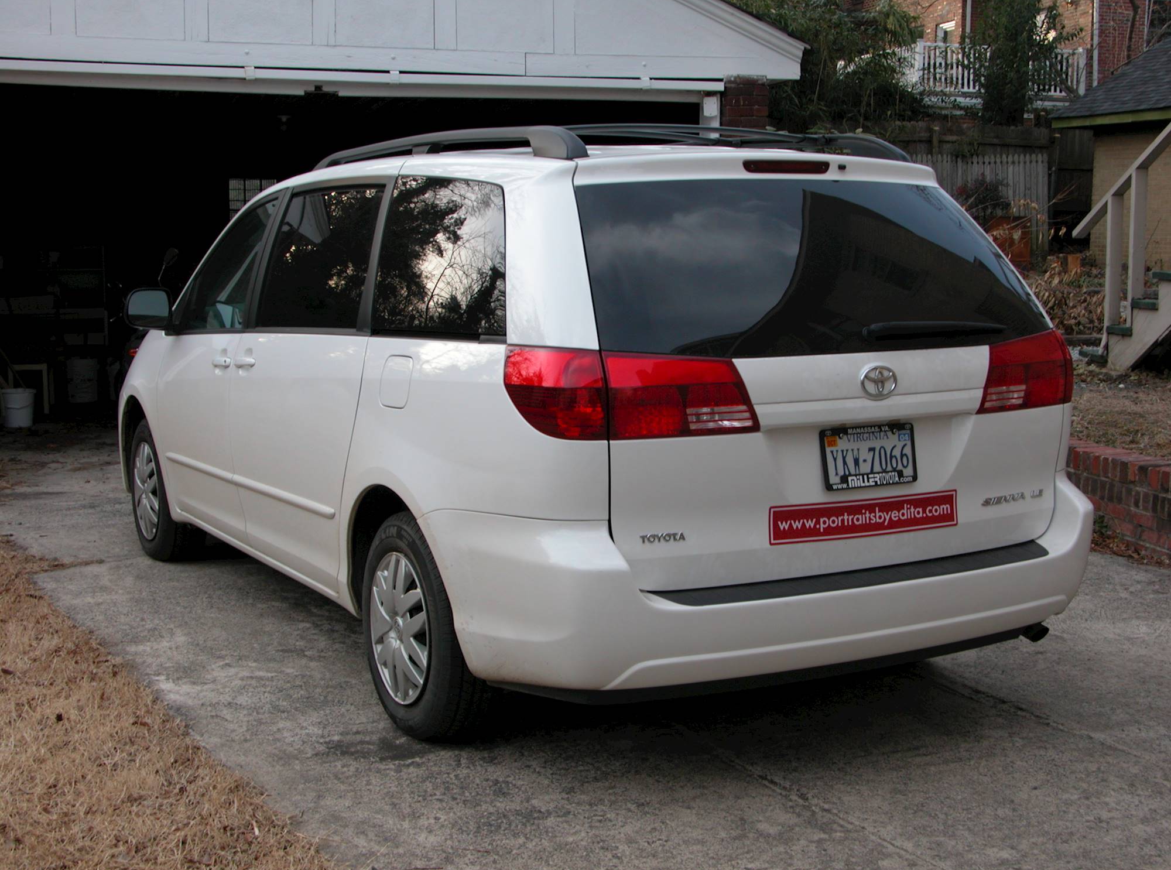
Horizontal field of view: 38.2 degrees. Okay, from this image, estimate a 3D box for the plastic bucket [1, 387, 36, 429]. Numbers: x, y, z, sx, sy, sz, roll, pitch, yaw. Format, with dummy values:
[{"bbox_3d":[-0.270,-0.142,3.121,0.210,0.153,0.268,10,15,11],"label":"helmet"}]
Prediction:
[{"bbox_3d":[-4.559,-0.217,13.600,0.295,0.300,0.295,0,6,0],"label":"plastic bucket"}]

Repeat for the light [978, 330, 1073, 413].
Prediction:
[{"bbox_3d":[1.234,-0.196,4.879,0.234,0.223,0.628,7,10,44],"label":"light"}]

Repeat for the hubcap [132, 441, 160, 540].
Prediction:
[{"bbox_3d":[-1.961,0.252,7.579,0.059,0.435,0.435,-4,8,-28],"label":"hubcap"}]

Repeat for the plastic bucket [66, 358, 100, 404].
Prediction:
[{"bbox_3d":[-4.549,-0.488,15.300,0.310,0.385,0.310,0,6,0],"label":"plastic bucket"}]

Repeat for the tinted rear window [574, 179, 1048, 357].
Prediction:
[{"bbox_3d":[0.633,-0.461,4.616,1.509,0.642,0.093,-4,-31,-28],"label":"tinted rear window"}]

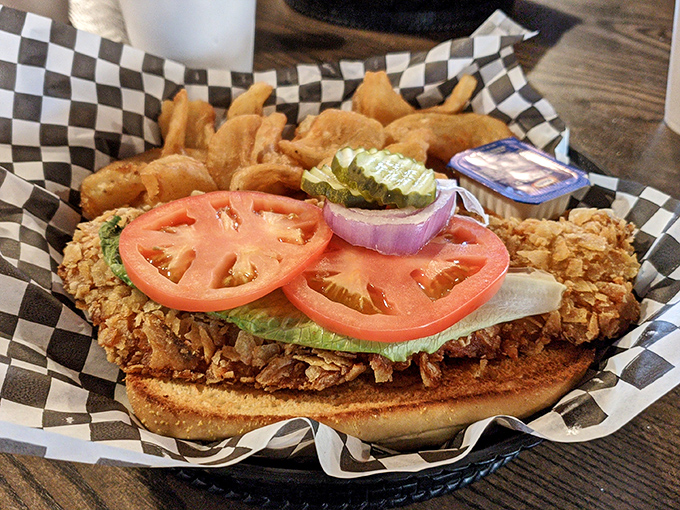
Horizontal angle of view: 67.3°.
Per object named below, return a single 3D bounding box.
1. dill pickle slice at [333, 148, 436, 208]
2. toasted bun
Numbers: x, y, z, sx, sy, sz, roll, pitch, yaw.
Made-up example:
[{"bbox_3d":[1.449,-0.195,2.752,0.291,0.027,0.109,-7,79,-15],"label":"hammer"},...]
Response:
[{"bbox_3d":[0.017,-0.030,0.196,0.038,0.009,0.031,15,36,-5],"label":"dill pickle slice"},{"bbox_3d":[0.011,0.045,0.216,0.182,0.029,0.066,-2,37,-3],"label":"toasted bun"}]

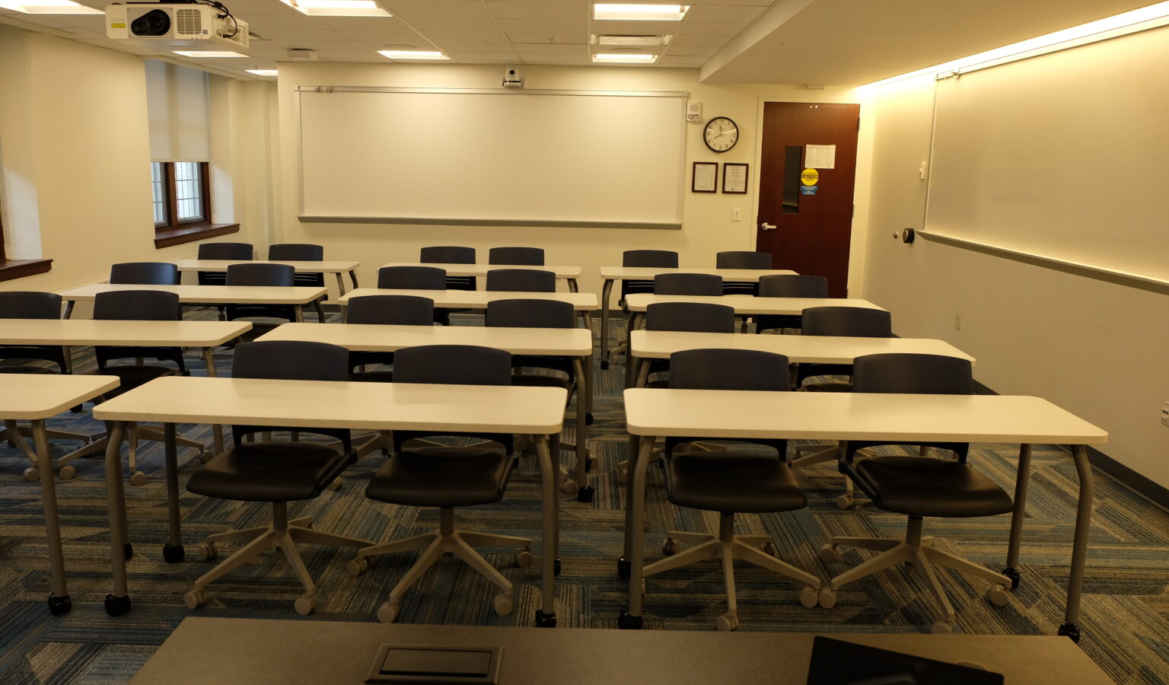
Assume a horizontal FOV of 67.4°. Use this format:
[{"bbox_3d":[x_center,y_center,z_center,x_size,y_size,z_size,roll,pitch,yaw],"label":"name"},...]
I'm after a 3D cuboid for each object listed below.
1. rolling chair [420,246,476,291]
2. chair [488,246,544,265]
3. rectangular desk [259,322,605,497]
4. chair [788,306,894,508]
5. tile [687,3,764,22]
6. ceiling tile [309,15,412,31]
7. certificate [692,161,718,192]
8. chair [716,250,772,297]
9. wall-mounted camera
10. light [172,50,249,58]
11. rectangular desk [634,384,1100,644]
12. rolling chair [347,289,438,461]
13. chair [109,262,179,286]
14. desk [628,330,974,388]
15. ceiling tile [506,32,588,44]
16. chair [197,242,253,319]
[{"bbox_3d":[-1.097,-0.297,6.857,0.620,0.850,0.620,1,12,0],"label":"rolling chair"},{"bbox_3d":[-0.561,-0.308,7.016,0.660,0.855,0.660,1,12,0],"label":"chair"},{"bbox_3d":[-0.730,0.327,4.167,1.516,0.728,0.485,1,12,0],"label":"rectangular desk"},{"bbox_3d":[1.282,0.287,4.285,0.660,0.855,0.660,2,12,5],"label":"chair"},{"bbox_3d":[0.854,-2.006,5.337,0.413,0.020,0.605,1,12,0],"label":"tile"},{"bbox_3d":[-1.489,-2.161,5.938,0.610,0.020,0.610,1,12,0],"label":"ceiling tile"},{"bbox_3d":[1.181,-1.608,8.563,0.242,0.292,0.020,1,12,0],"label":"certificate"},{"bbox_3d":[1.299,-0.278,7.022,0.640,0.850,0.620,1,12,0],"label":"chair"},{"bbox_3d":[-0.669,-2.496,8.256,0.197,0.191,0.180,1,12,0],"label":"wall-mounted camera"},{"bbox_3d":[-3.375,-2.582,7.817,0.600,0.050,0.590,1,12,0],"label":"light"},{"bbox_3d":[0.896,0.592,3.076,1.524,0.730,0.490,1,12,1],"label":"rectangular desk"},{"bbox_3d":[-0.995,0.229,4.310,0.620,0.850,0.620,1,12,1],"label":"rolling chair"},{"bbox_3d":[-2.905,-0.063,5.557,0.640,0.850,0.620,3,12,7],"label":"chair"},{"bbox_3d":[0.968,0.371,4.119,1.516,0.728,0.485,2,12,2],"label":"desk"},{"bbox_3d":[-0.266,-2.276,6.539,0.605,0.020,0.605,1,12,0],"label":"ceiling tile"},{"bbox_3d":[-2.891,-0.340,6.957,0.660,0.855,0.660,0,12,-4],"label":"chair"}]

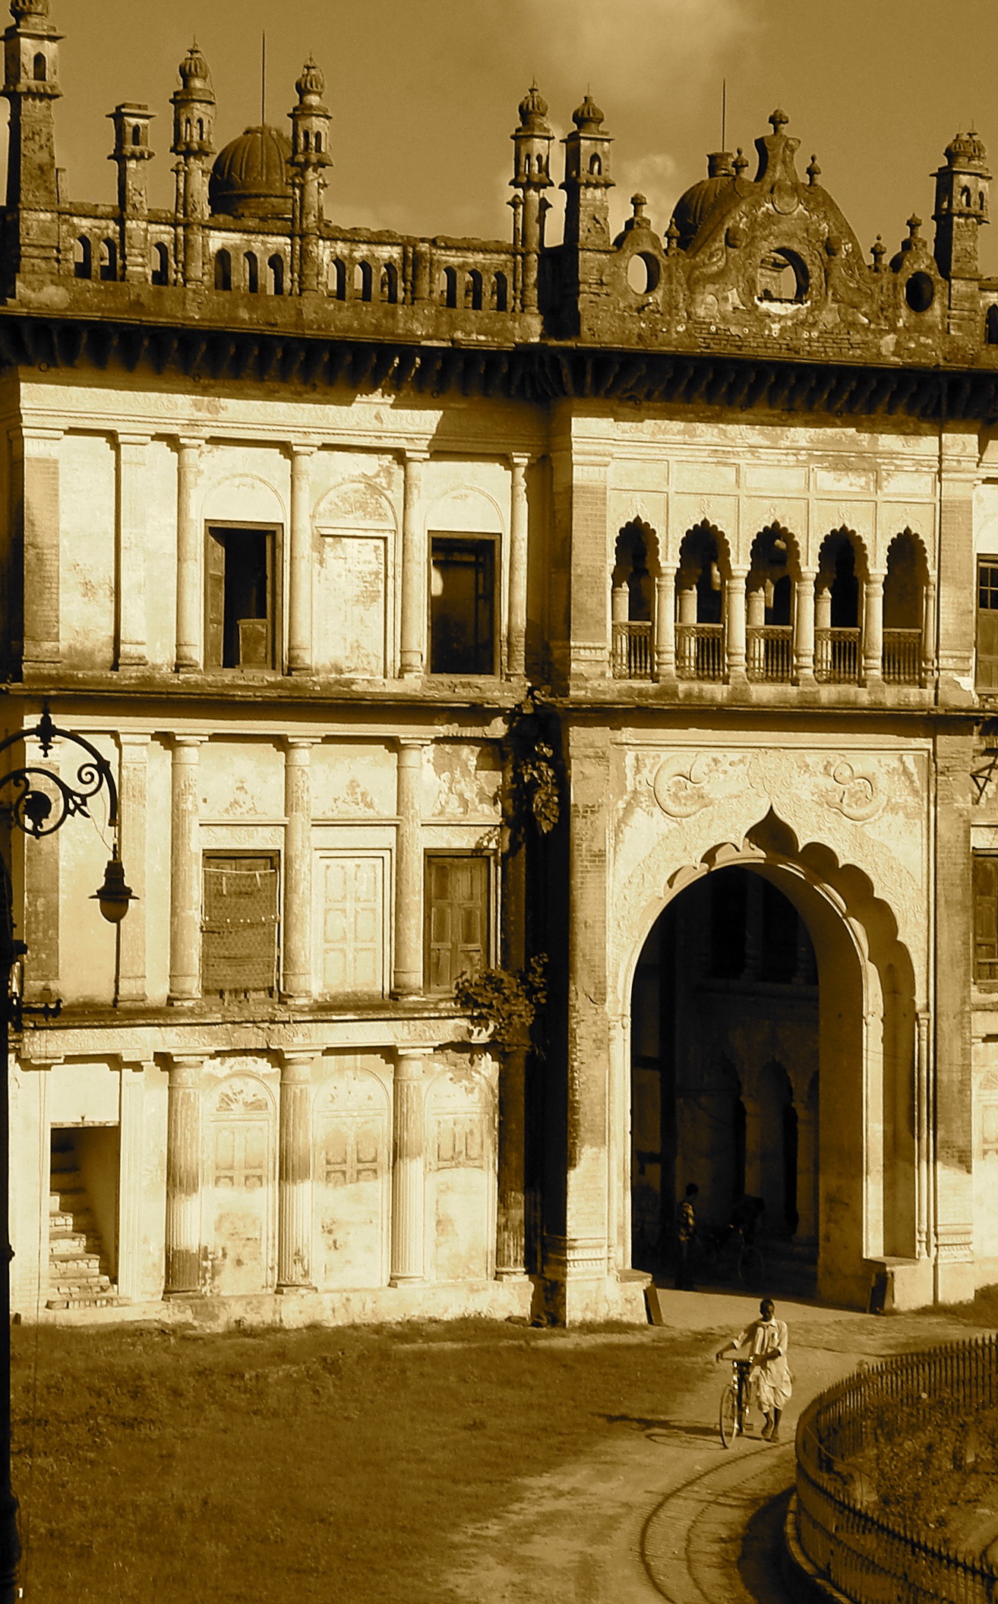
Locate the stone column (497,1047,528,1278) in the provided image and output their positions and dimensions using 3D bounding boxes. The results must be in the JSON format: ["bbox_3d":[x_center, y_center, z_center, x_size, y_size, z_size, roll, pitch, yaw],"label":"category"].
[{"bbox_3d":[0.196,5.266,56.927,0.460,3.370,0.430,0,0,0],"label":"stone column"}]

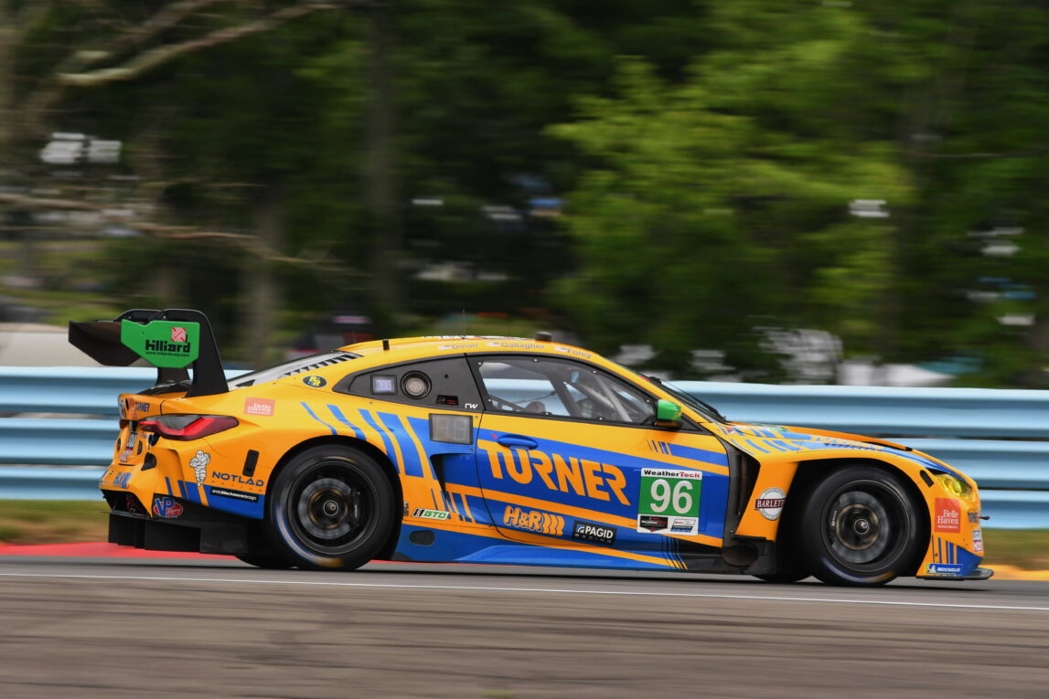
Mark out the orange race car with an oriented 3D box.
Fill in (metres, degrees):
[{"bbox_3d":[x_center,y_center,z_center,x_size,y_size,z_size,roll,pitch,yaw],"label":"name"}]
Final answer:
[{"bbox_3d":[0.110,0.555,40.735,5.020,1.380,2.050,2,-1,-12],"label":"orange race car"}]

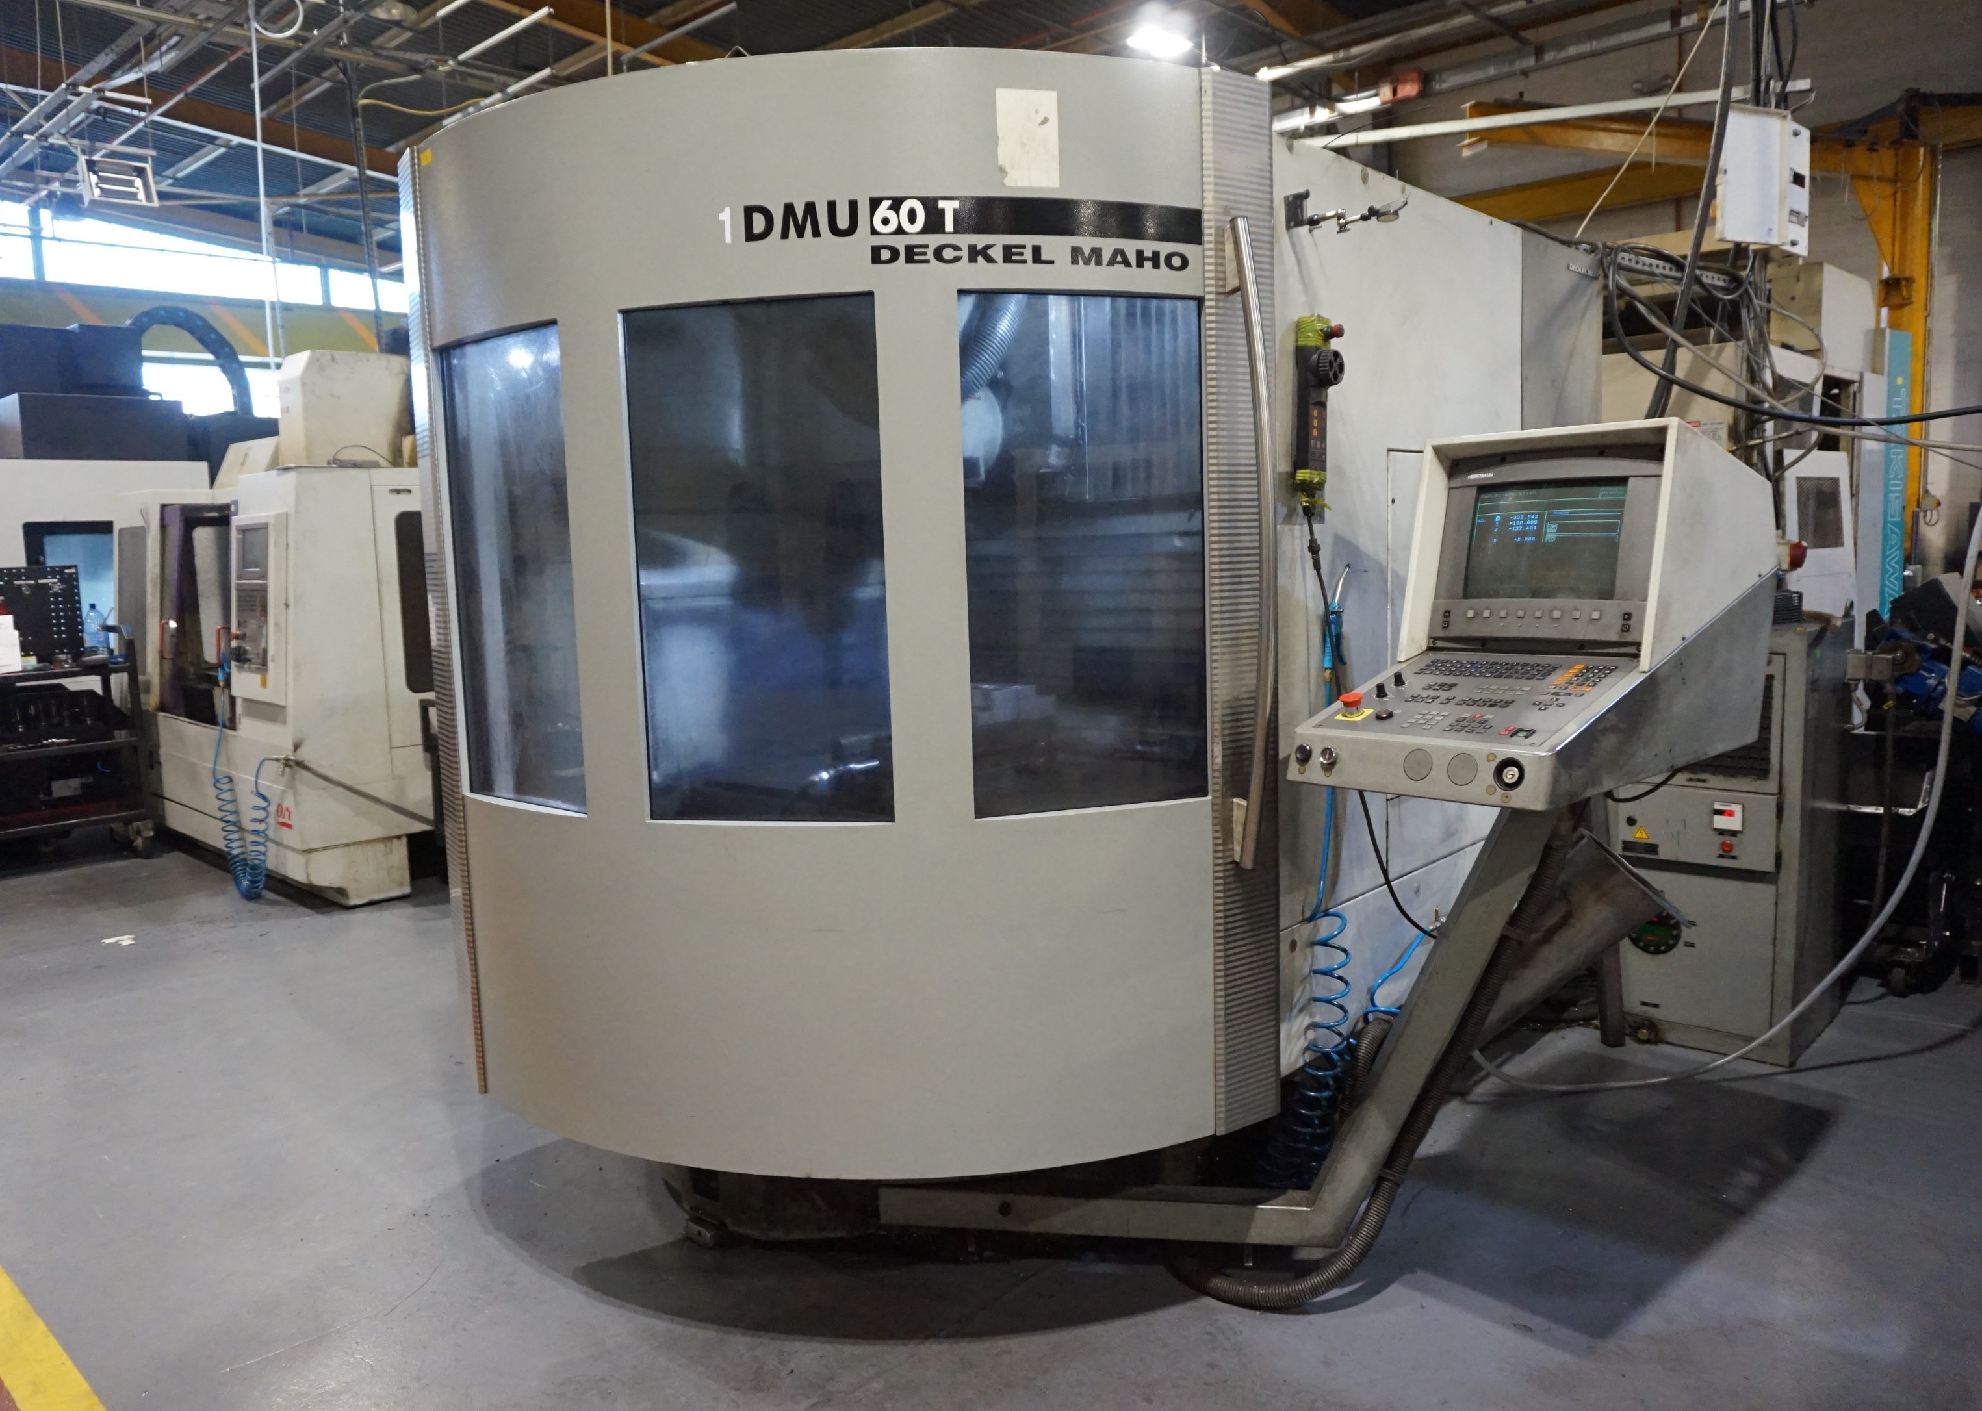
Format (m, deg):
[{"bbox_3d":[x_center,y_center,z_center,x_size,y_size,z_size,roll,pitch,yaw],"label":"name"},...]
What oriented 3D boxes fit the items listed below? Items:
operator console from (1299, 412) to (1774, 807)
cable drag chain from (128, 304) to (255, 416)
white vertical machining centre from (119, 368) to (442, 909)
[{"bbox_3d":[0.987,-0.194,2.532,0.888,0.589,0.460,-7,8,-41],"label":"operator console"},{"bbox_3d":[-5.545,-2.395,9.800,0.800,0.720,0.160,-8,8,-43],"label":"cable drag chain"},{"bbox_3d":[-3.022,-0.580,7.813,2.200,2.520,2.850,-8,8,-43],"label":"white vertical machining centre"}]

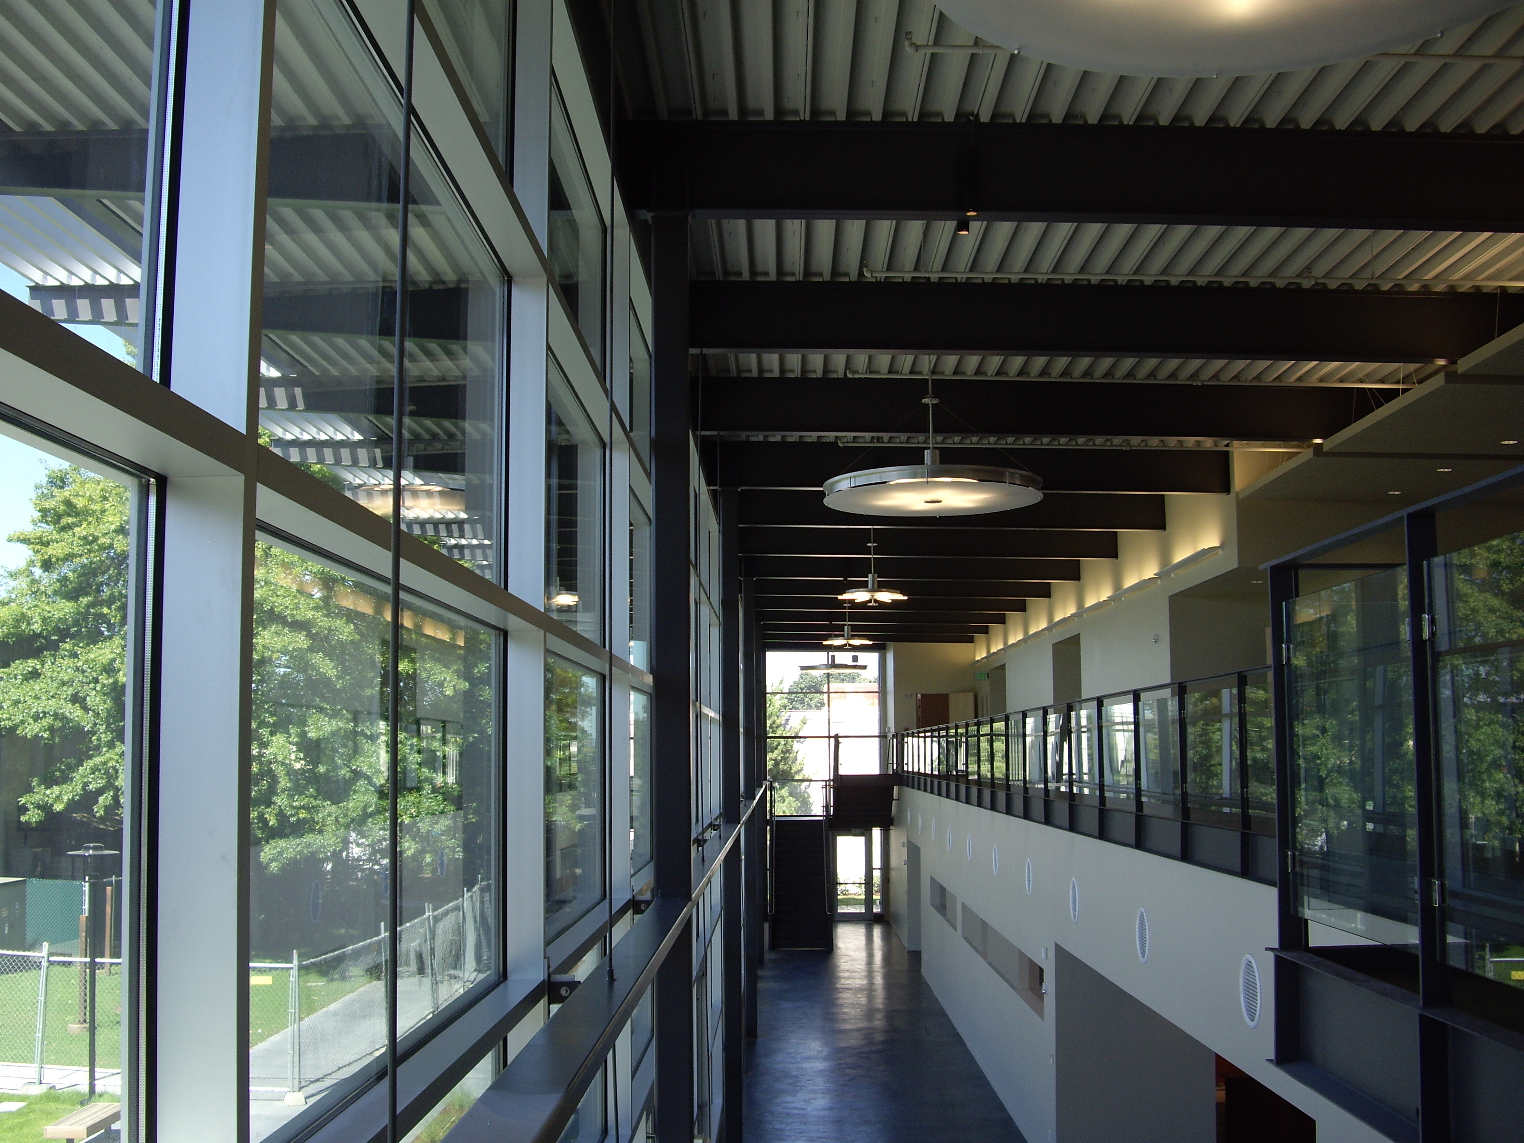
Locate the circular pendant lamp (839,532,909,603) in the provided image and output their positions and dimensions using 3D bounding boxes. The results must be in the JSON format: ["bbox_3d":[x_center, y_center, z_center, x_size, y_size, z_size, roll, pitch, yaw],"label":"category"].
[{"bbox_3d":[1.594,-0.048,23.889,1.003,1.018,1.003,-1,-6,1],"label":"circular pendant lamp"}]

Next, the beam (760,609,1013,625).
[{"bbox_3d":[2.713,0.933,38.523,5.813,0.528,0.185,1,-6,1],"label":"beam"}]

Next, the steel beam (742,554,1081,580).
[{"bbox_3d":[2.559,-0.127,28.802,5.813,0.528,0.185,1,-6,1],"label":"steel beam"}]

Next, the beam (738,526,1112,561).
[{"bbox_3d":[2.508,-0.480,25.562,5.813,0.528,0.185,1,-6,1],"label":"beam"}]

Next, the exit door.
[{"bbox_3d":[2.688,8.556,47.059,1.396,2.542,0.120,-1,-6,1],"label":"exit door"}]

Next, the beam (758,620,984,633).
[{"bbox_3d":[2.764,1.286,41.764,5.813,0.528,0.185,1,-6,1],"label":"beam"}]

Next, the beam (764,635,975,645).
[{"bbox_3d":[2.815,1.640,45.004,5.813,0.528,0.185,1,-6,1],"label":"beam"}]

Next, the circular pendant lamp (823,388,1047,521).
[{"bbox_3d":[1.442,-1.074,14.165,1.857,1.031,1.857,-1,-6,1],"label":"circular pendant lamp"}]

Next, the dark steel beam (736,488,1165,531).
[{"bbox_3d":[2.456,-0.832,22.322,5.813,0.528,0.185,1,-6,1],"label":"dark steel beam"}]

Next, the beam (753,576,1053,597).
[{"bbox_3d":[2.611,0.227,32.043,5.813,0.528,0.185,1,-6,1],"label":"beam"}]

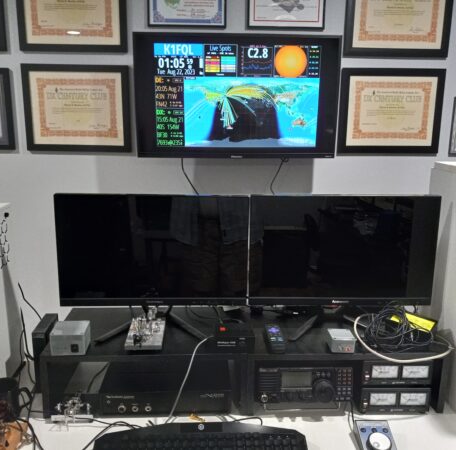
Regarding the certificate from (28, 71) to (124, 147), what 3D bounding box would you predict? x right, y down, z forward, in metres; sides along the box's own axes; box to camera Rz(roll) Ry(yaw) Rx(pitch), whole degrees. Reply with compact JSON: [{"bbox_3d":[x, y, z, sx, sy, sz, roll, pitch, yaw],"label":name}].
[{"bbox_3d":[-0.571,-0.442,1.787,0.342,0.266,0.008,0,13,-2],"label":"certificate"}]

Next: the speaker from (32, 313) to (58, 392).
[{"bbox_3d":[-0.502,0.357,1.313,0.036,0.173,0.126,0,13,-2],"label":"speaker"}]

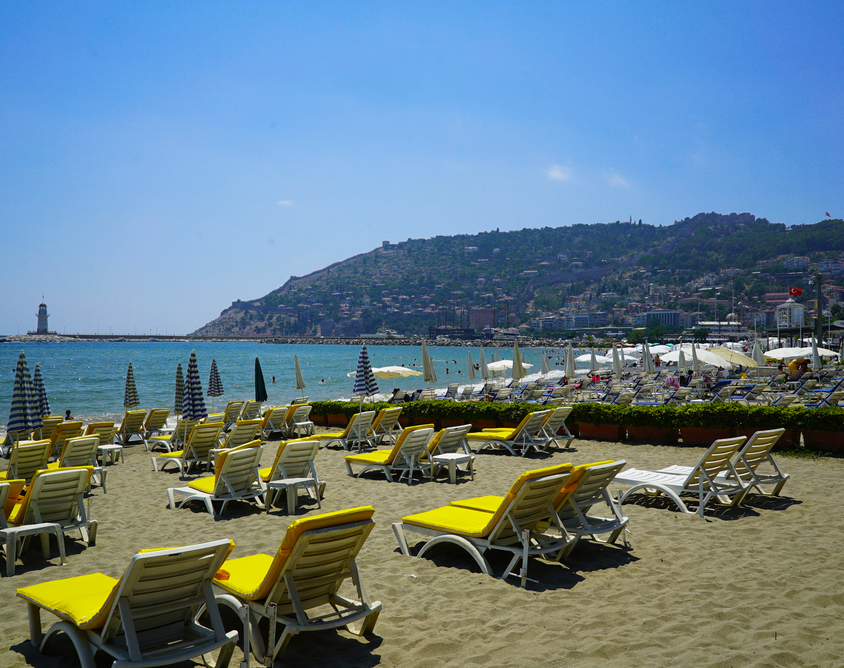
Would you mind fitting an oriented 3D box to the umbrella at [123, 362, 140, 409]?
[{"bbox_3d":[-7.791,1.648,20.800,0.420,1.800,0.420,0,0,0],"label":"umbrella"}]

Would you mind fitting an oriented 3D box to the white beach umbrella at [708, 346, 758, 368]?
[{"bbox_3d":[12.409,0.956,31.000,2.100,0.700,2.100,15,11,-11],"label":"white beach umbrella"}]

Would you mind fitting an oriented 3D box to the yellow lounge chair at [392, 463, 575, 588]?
[{"bbox_3d":[0.540,1.635,7.178,0.714,0.877,1.775,-1,-3,-39],"label":"yellow lounge chair"}]

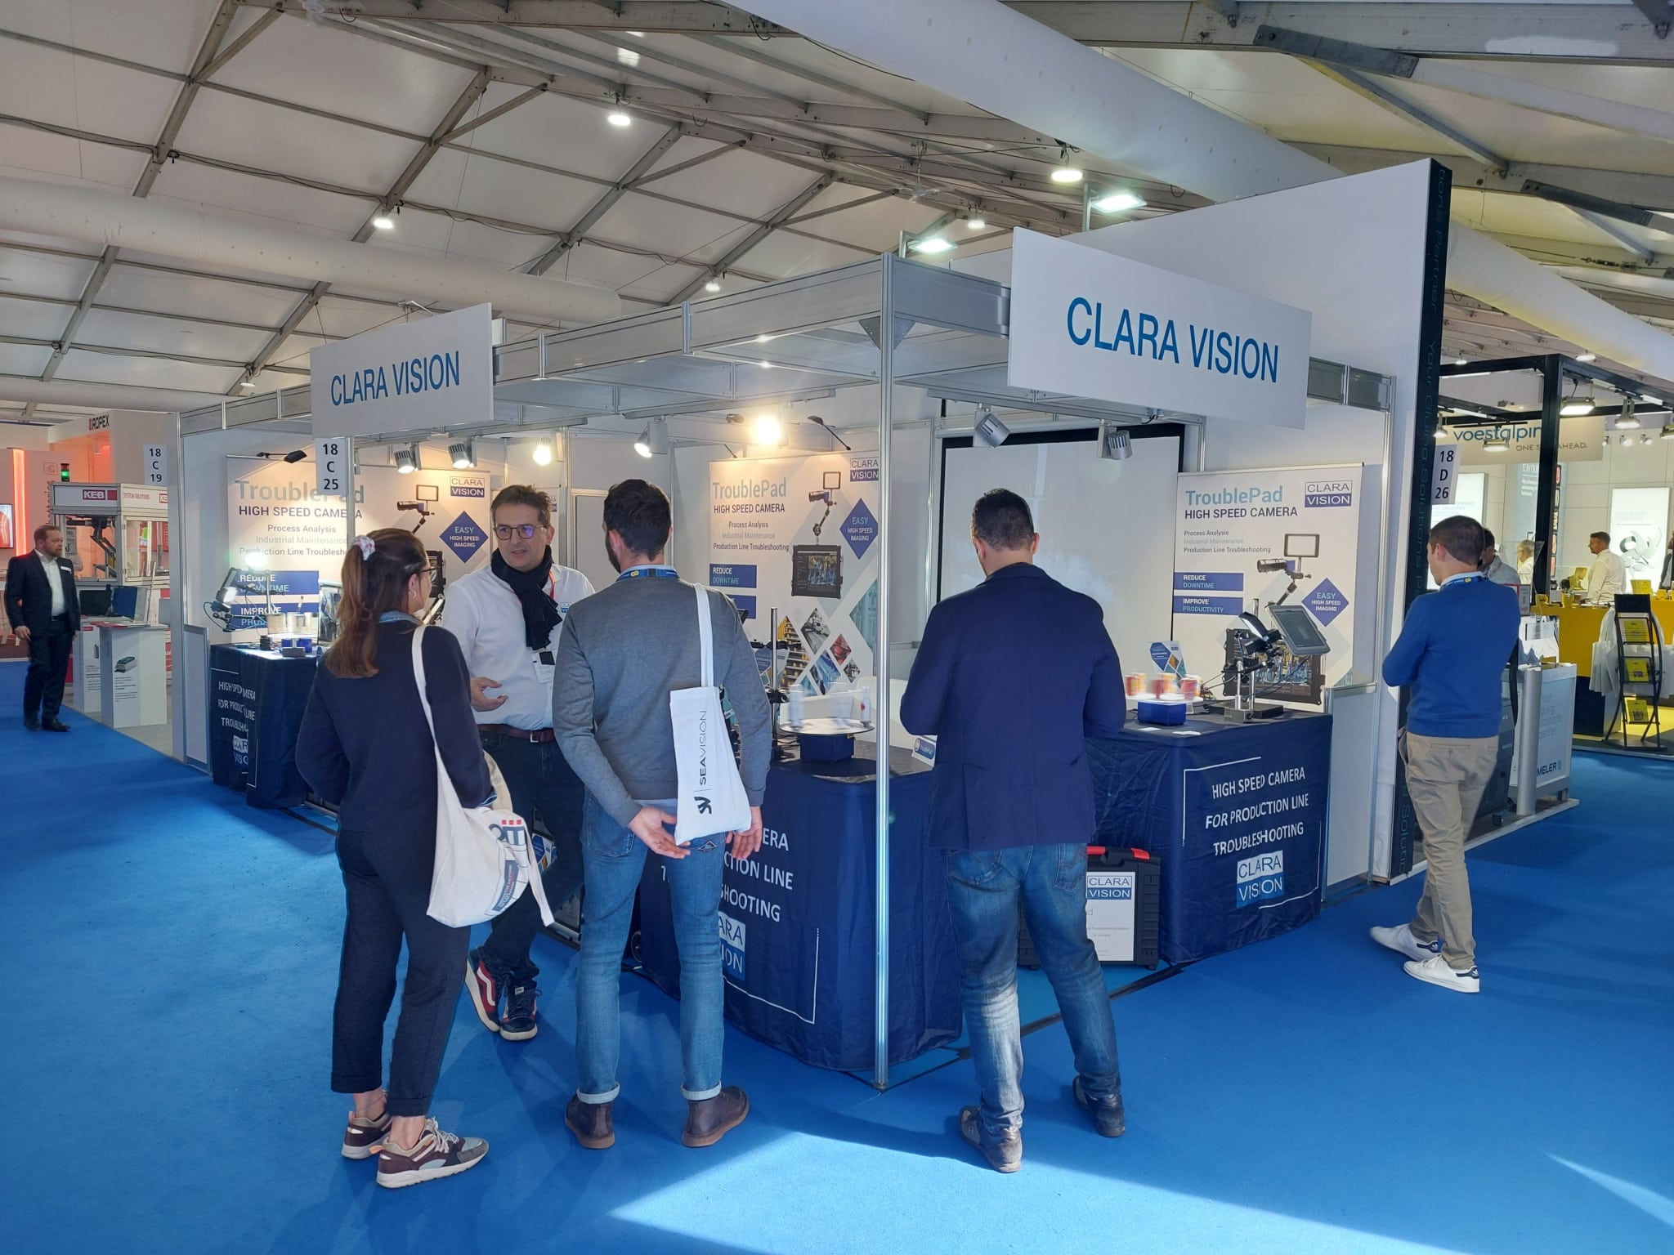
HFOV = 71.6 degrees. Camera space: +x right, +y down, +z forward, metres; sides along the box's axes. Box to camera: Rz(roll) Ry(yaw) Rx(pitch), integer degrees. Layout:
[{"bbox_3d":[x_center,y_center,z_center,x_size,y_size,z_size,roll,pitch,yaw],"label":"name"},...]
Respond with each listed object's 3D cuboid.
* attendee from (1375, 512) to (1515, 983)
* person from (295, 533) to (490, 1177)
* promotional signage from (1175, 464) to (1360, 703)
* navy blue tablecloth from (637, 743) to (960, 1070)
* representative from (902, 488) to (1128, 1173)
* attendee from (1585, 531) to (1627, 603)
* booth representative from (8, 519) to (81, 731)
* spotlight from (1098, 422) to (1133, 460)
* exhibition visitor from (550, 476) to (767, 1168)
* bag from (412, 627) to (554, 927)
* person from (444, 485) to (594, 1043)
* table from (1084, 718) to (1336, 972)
[{"bbox_3d":[2.392,0.467,4.589,0.500,1.790,0.460,-1,5,-27],"label":"attendee"},{"bbox_3d":[-1.178,0.581,3.078,0.480,1.653,0.390,4,5,37],"label":"person"},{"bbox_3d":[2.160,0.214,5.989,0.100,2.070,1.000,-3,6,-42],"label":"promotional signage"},{"bbox_3d":[-0.151,0.895,4.239,0.520,0.920,1.200,-3,6,-45],"label":"navy blue tablecloth"},{"bbox_3d":[0.505,0.523,3.231,0.600,1.792,0.460,0,4,-9],"label":"representative"},{"bbox_3d":[7.464,-0.009,11.167,0.360,1.782,0.500,4,5,38],"label":"attendee"},{"bbox_3d":[-6.824,-0.025,10.010,0.340,1.740,0.540,3,5,30],"label":"booth representative"},{"bbox_3d":[1.386,-0.932,5.782,0.140,0.185,0.130,-3,6,-44],"label":"spotlight"},{"bbox_3d":[-0.484,0.501,3.210,0.600,1.812,0.420,1,4,-3],"label":"exhibition visitor"},{"bbox_3d":[-0.912,0.380,3.030,0.350,0.770,0.130,-3,5,-38],"label":"bag"},{"bbox_3d":[-1.060,0.443,3.893,0.550,1.812,0.420,0,4,-9],"label":"person"},{"bbox_3d":[1.590,0.847,5.182,1.280,0.891,0.650,-3,6,-42],"label":"table"}]

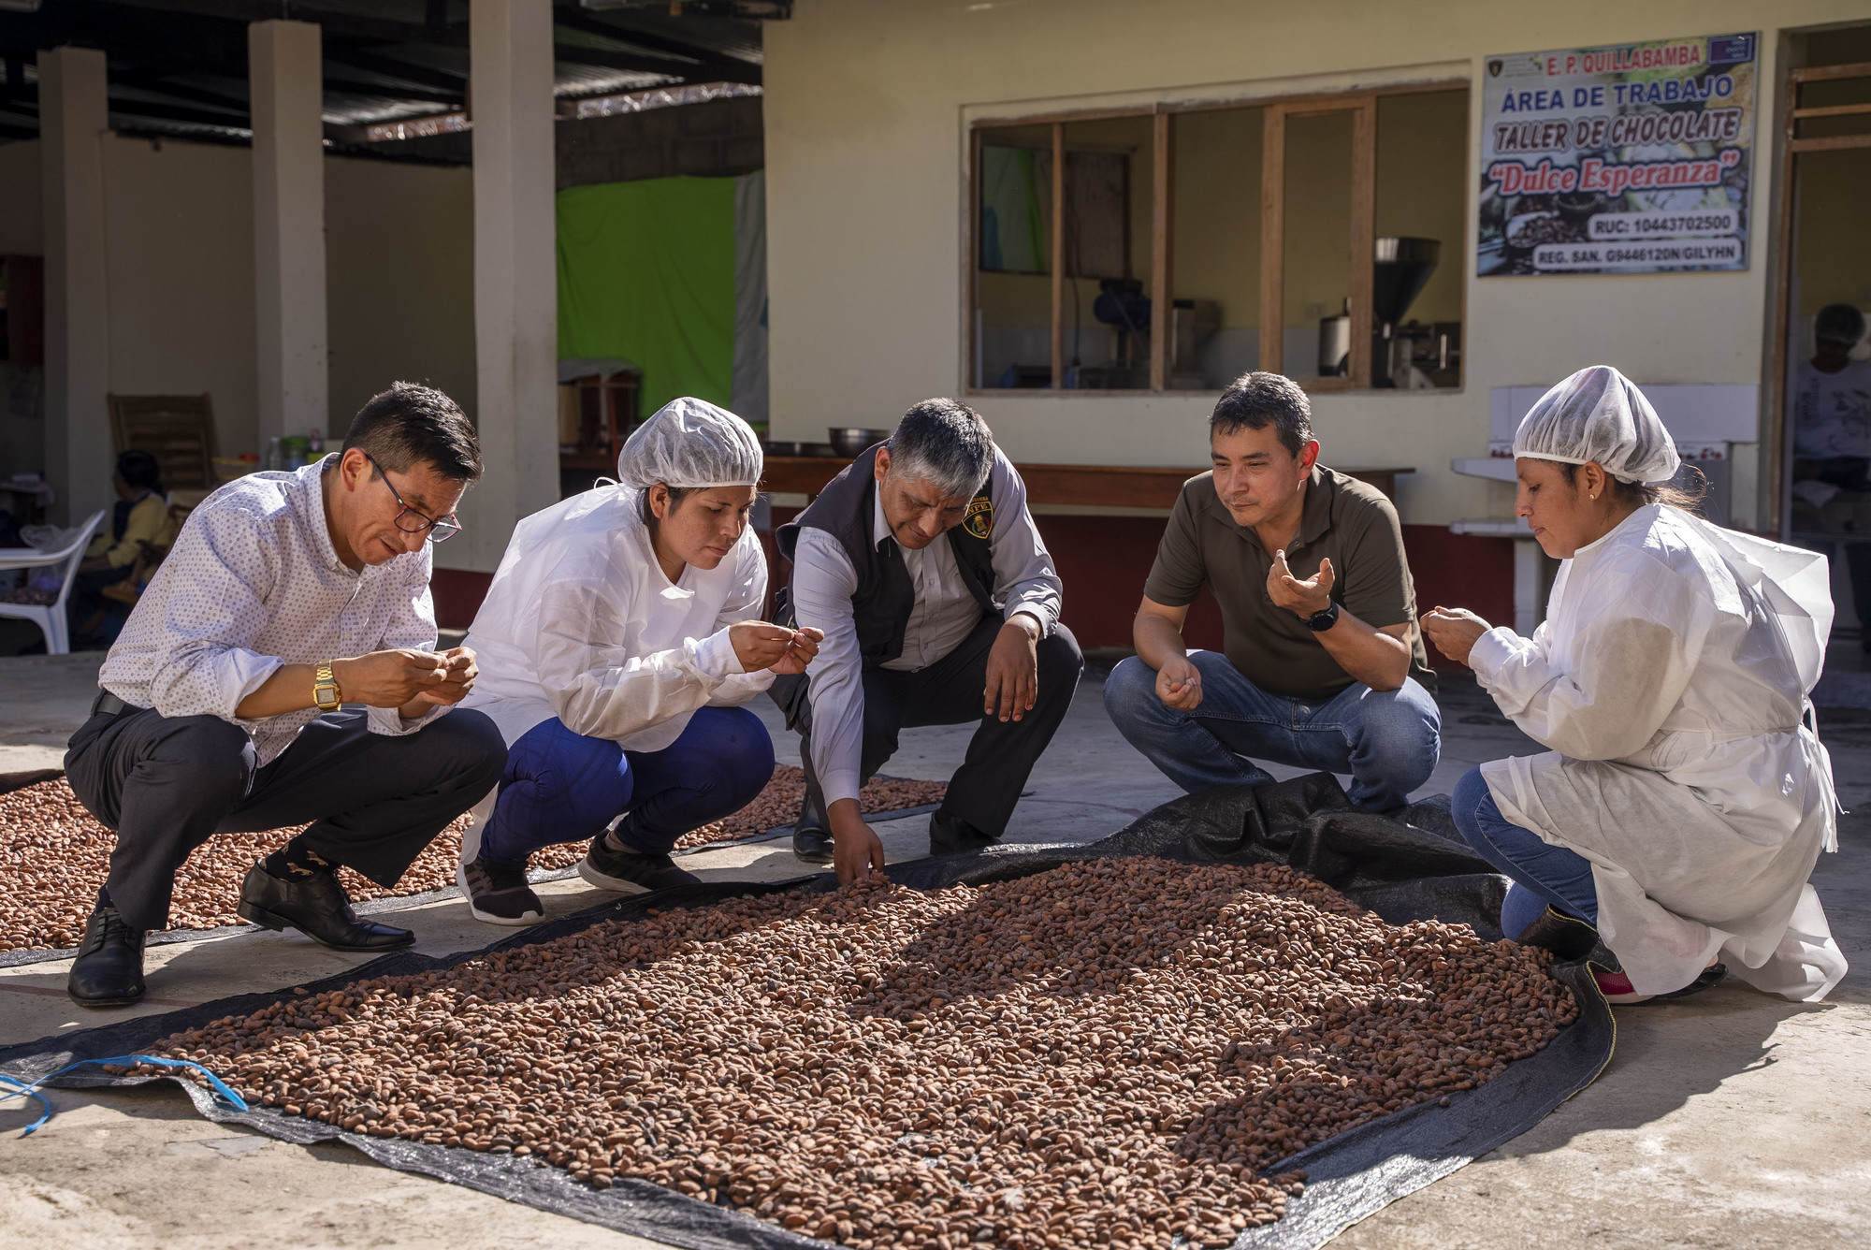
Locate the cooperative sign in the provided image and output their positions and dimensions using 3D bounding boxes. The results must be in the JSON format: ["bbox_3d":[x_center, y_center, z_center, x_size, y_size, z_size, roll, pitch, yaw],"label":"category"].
[{"bbox_3d":[2.304,-1.582,8.490,0.955,0.775,0.030,3,6,35],"label":"cooperative sign"}]

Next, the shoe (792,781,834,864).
[{"bbox_3d":[-0.225,0.375,4.824,0.105,0.125,0.285,0,5,-3],"label":"shoe"}]

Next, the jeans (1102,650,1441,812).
[{"bbox_3d":[0.645,0.213,4.740,0.600,0.380,0.560,2,5,17],"label":"jeans"}]

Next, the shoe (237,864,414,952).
[{"bbox_3d":[-0.977,0.444,3.994,0.290,0.125,0.105,2,5,20],"label":"shoe"}]

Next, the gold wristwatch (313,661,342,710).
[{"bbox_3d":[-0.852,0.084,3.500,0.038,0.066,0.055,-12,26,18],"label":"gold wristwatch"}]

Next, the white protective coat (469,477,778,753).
[{"bbox_3d":[-0.548,-0.007,4.260,0.500,0.490,0.440,4,6,37],"label":"white protective coat"}]

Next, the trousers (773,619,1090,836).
[{"bbox_3d":[-0.010,0.181,4.747,0.550,0.420,0.560,-1,5,-14],"label":"trousers"}]

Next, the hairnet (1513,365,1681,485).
[{"bbox_3d":[0.970,-0.294,3.660,0.245,0.178,0.205,-1,5,-7],"label":"hairnet"}]

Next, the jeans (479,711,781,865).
[{"bbox_3d":[-0.531,0.249,4.290,0.480,0.330,0.380,4,6,37],"label":"jeans"}]

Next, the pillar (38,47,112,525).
[{"bbox_3d":[-4.783,-1.678,13.887,0.270,3.059,0.270,4,6,37],"label":"pillar"}]

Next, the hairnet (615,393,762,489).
[{"bbox_3d":[-0.412,-0.308,4.180,0.250,0.165,0.205,4,6,40],"label":"hairnet"}]

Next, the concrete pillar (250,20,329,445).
[{"bbox_3d":[-3.114,-1.412,12.068,0.220,3.011,0.272,4,6,38],"label":"concrete pillar"}]

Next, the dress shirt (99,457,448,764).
[{"bbox_3d":[-1.011,-0.024,3.783,0.440,0.470,0.480,3,6,33],"label":"dress shirt"}]

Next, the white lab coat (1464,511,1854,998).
[{"bbox_3d":[1.059,0.178,3.689,0.520,0.700,0.480,1,5,7],"label":"white lab coat"}]

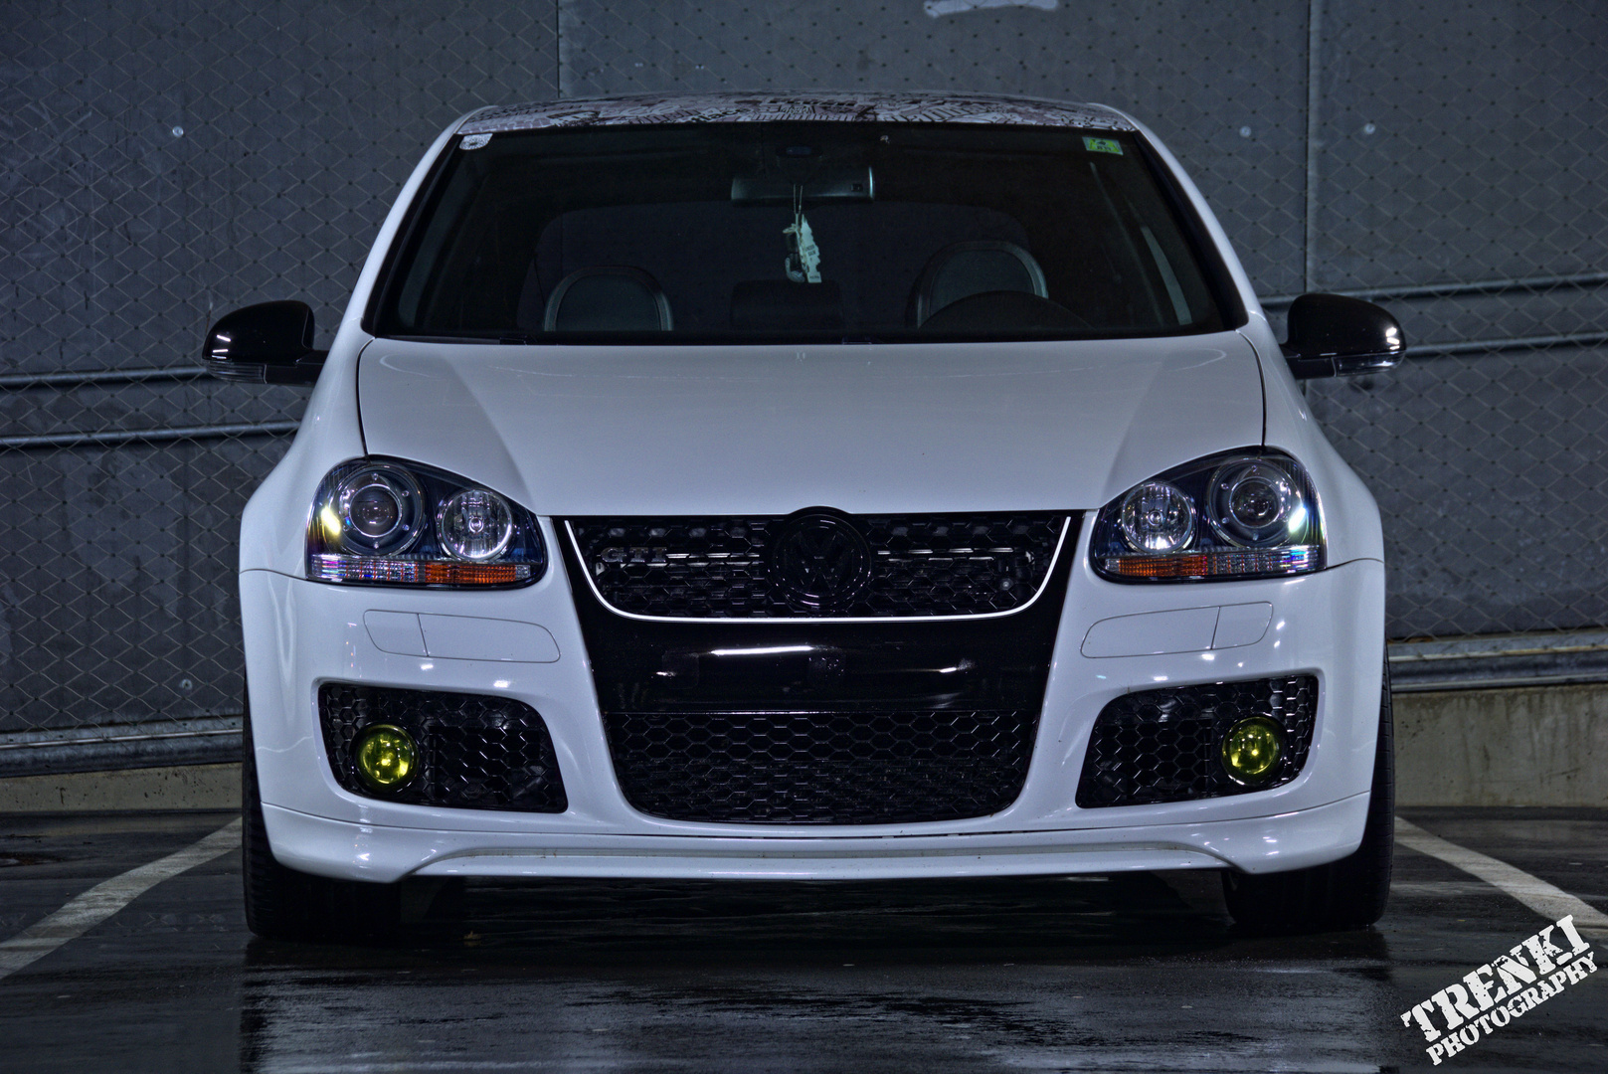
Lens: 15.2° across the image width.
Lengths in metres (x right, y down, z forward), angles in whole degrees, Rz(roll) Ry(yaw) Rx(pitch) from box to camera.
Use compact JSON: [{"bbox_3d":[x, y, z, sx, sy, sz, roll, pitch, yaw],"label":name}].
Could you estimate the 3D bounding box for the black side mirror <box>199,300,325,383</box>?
[{"bbox_3d":[-0.887,-0.320,9.960,0.215,0.140,0.130,0,0,-1],"label":"black side mirror"}]

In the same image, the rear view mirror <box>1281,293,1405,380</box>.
[{"bbox_3d":[0.891,-0.332,10.000,0.215,0.140,0.130,0,0,-1],"label":"rear view mirror"}]

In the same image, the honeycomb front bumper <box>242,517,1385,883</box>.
[{"bbox_3d":[0.018,0.231,8.670,1.720,0.520,0.570,0,0,-1],"label":"honeycomb front bumper"}]

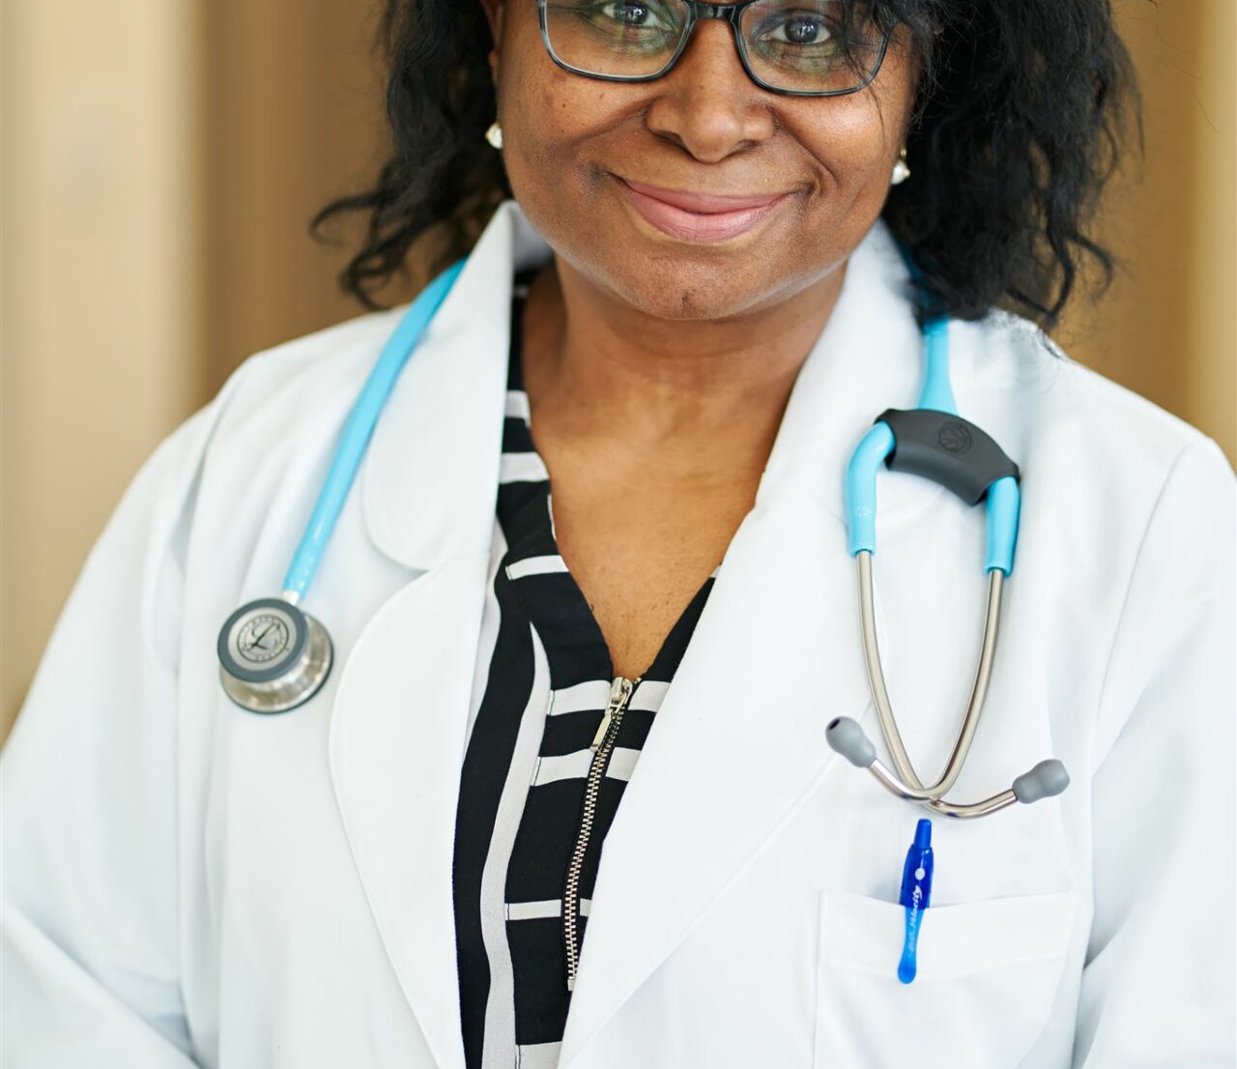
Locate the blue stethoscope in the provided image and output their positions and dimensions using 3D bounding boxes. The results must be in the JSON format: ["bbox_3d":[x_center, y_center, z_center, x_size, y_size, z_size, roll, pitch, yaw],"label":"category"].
[{"bbox_3d":[0.014,-0.014,1.715,0.330,0.235,0.185,3,10,10],"label":"blue stethoscope"}]

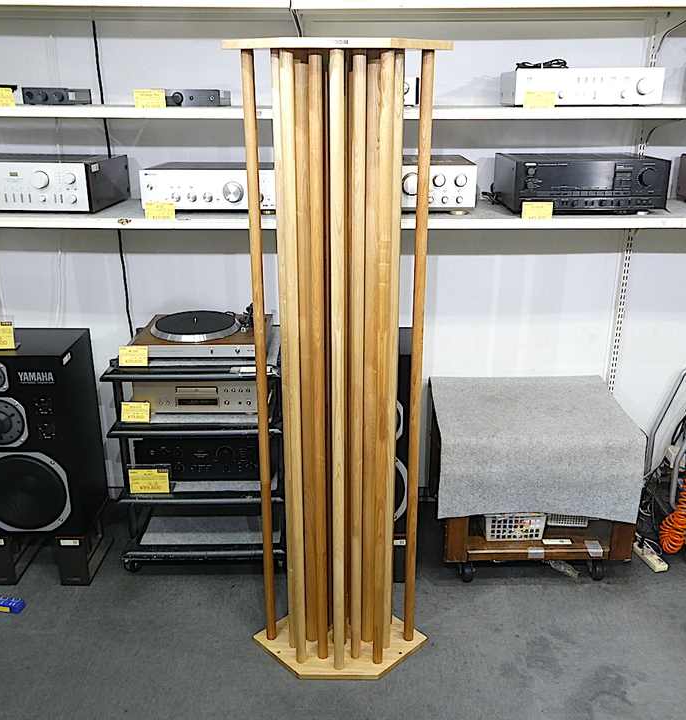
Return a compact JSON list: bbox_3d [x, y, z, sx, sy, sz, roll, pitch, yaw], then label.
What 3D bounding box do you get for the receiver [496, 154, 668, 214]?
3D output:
[{"bbox_3d":[0.781,-0.587,2.405,0.461,0.166,0.395,1,19,2],"label":"receiver"}]

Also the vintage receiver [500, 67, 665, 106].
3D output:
[{"bbox_3d":[0.735,-0.847,2.263,0.435,0.104,0.340,1,19,3],"label":"vintage receiver"}]

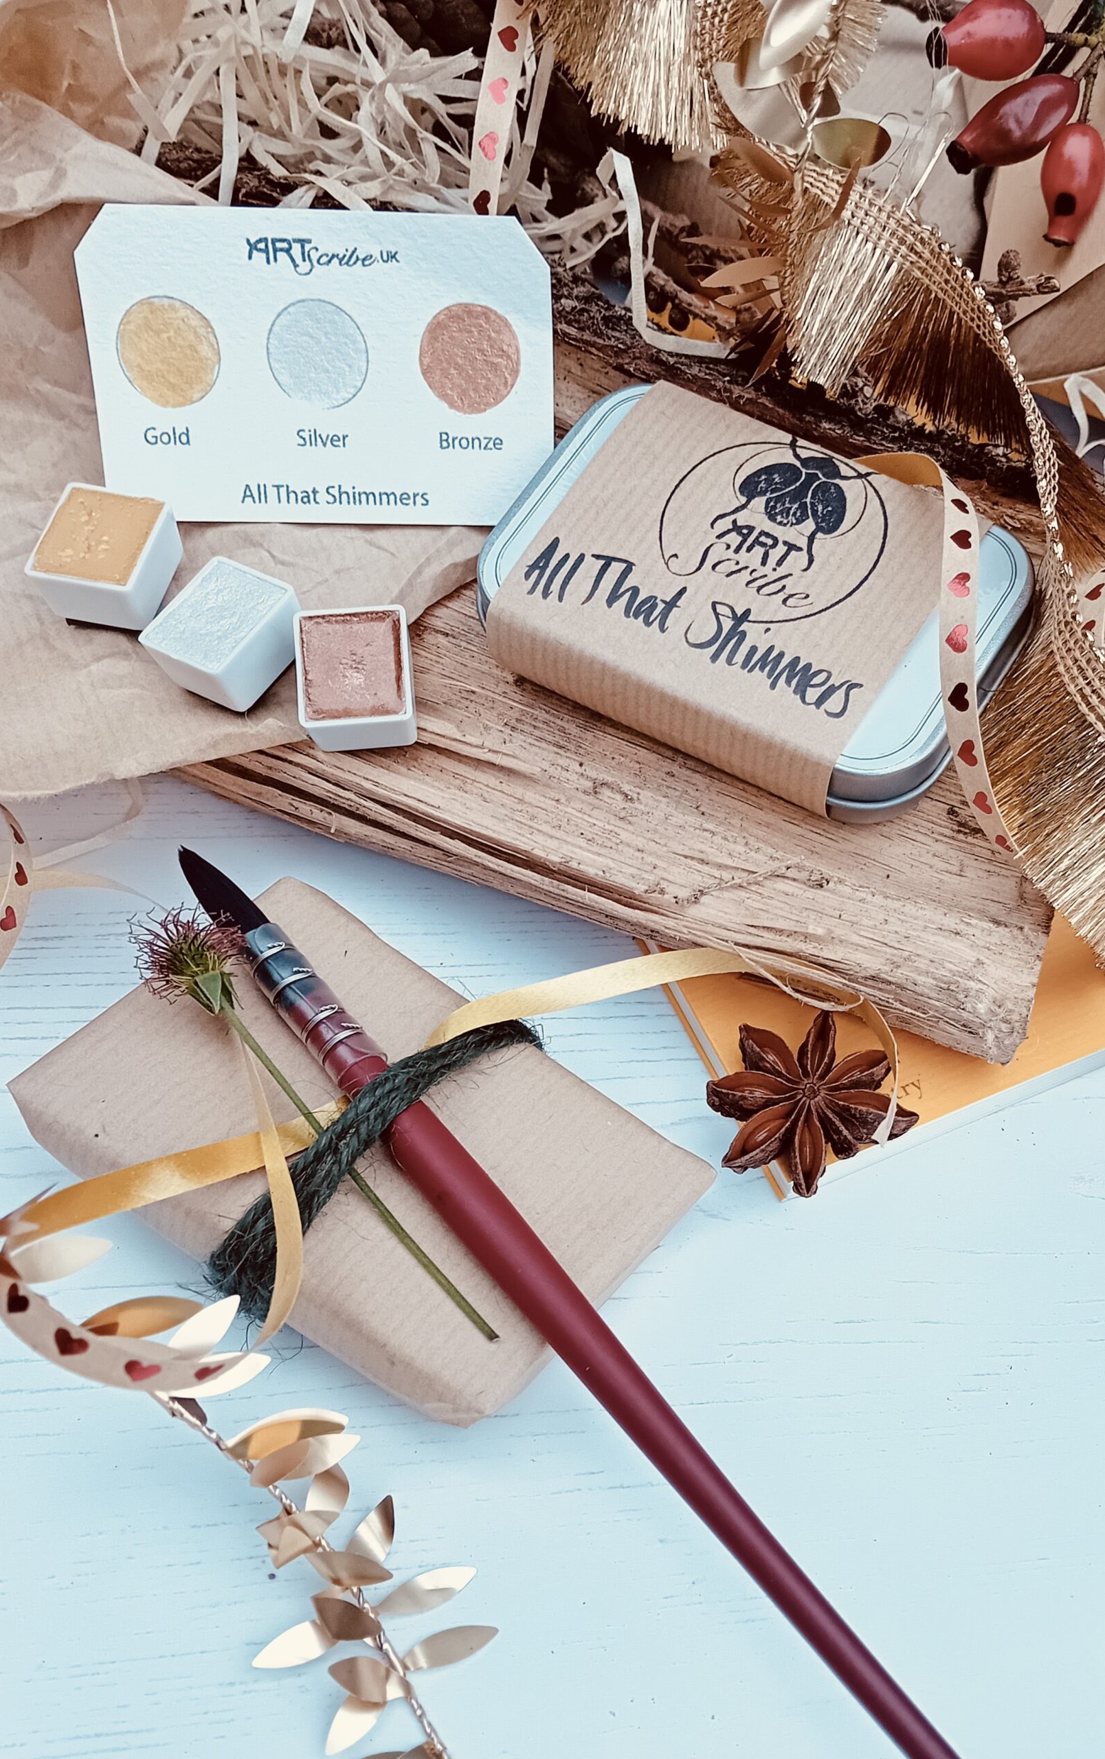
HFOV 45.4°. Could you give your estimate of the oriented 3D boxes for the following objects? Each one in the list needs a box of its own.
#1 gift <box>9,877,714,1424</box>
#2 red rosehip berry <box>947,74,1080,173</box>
[{"bbox_3d":[-0.026,0.037,0.188,0.078,0.014,0.049,33,54,16],"label":"gift"},{"bbox_3d":[0.082,-0.135,0.237,0.028,0.013,0.013,-37,64,-8],"label":"red rosehip berry"}]

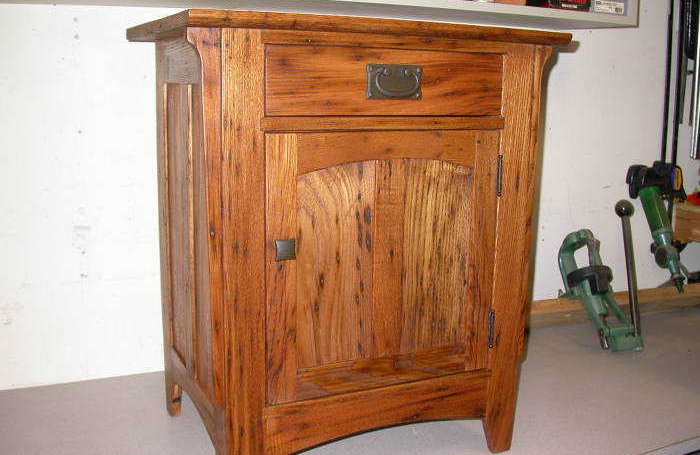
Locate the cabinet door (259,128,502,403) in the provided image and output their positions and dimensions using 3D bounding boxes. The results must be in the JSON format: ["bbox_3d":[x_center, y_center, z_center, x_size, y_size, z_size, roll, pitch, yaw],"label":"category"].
[{"bbox_3d":[0.054,0.050,1.162,0.388,0.389,0.023,-4,11,-26],"label":"cabinet door"}]

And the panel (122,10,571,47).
[{"bbox_3d":[-0.014,-0.308,1.250,0.608,0.021,0.406,-4,11,-26],"label":"panel"}]

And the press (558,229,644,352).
[{"bbox_3d":[0.611,0.159,1.911,0.145,0.285,0.145,-2,-19,-18],"label":"press"}]

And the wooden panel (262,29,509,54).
[{"bbox_3d":[0.058,-0.264,1.103,0.398,0.017,0.020,-4,11,-26],"label":"wooden panel"}]

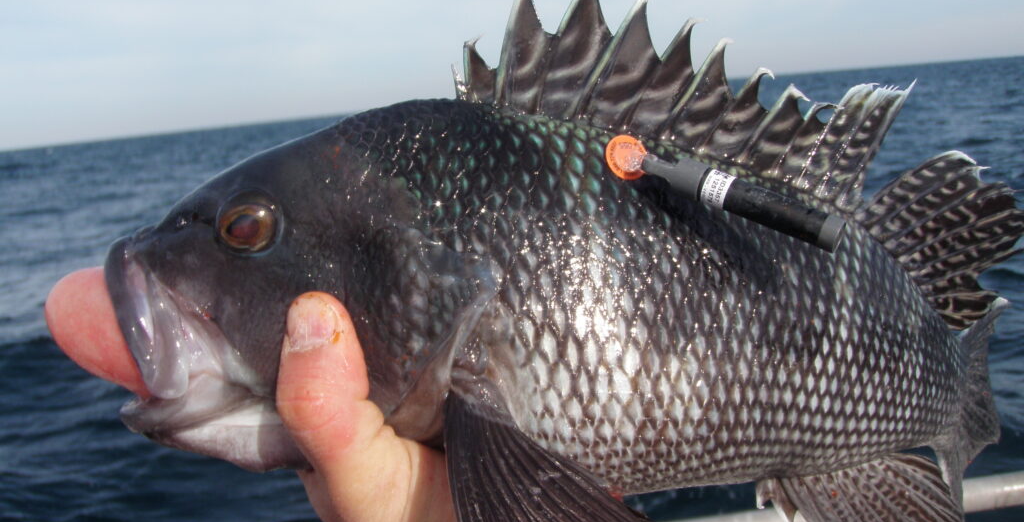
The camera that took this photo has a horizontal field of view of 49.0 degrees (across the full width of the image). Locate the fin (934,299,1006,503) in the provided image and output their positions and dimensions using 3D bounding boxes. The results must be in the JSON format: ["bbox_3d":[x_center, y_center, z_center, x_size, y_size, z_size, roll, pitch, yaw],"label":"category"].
[{"bbox_3d":[0.219,0.064,0.530,0.018,0.100,0.090,7,-4,39],"label":"fin"}]

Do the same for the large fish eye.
[{"bbox_3d":[-0.085,-0.012,0.360,0.020,0.019,0.012,-5,-4,1],"label":"large fish eye"}]

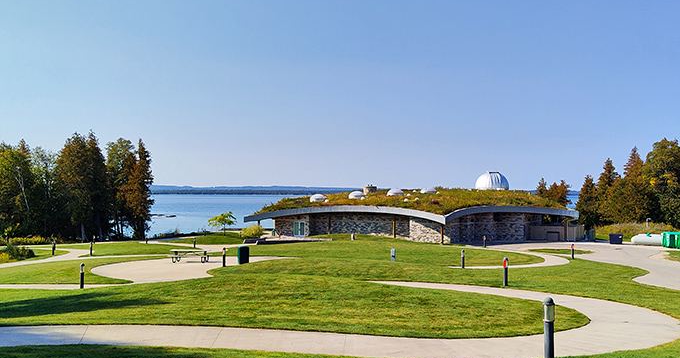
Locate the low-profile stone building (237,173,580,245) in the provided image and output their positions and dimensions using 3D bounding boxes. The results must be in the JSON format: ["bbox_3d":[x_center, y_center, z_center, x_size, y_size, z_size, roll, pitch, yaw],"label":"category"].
[{"bbox_3d":[7.600,4.386,69.000,42.000,6.400,26.000,0,-2,10],"label":"low-profile stone building"}]

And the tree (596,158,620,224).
[{"bbox_3d":[35.502,1.980,70.000,3.700,9.370,3.700,0,-2,0],"label":"tree"}]

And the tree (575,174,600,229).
[{"bbox_3d":[31.667,3.141,68.000,3.300,7.440,3.300,0,-2,0],"label":"tree"}]

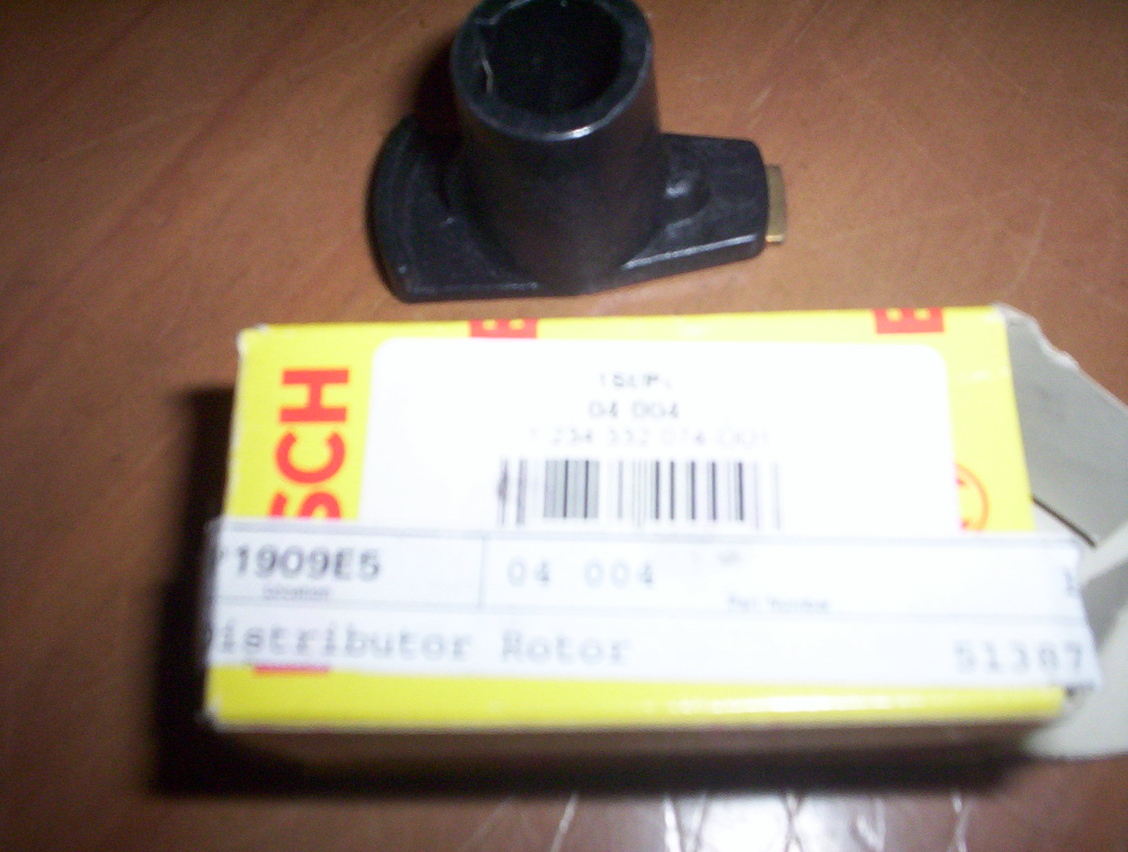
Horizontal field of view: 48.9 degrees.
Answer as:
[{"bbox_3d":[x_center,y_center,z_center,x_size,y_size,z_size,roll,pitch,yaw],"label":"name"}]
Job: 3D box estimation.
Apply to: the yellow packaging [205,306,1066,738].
[{"bbox_3d":[0.007,0.015,0.143,0.080,0.042,0.042,-1,71,1],"label":"yellow packaging"}]

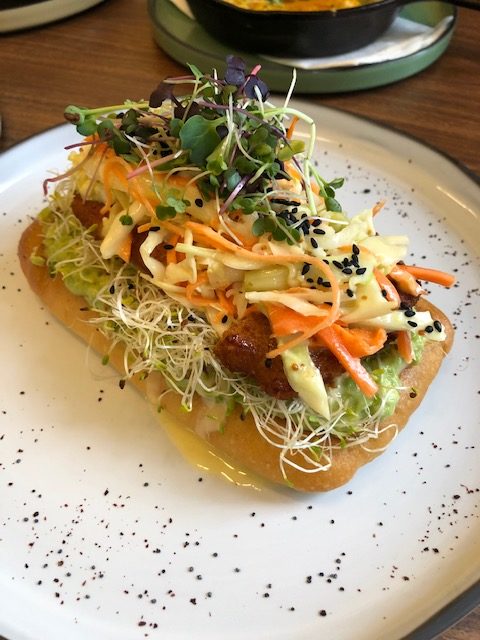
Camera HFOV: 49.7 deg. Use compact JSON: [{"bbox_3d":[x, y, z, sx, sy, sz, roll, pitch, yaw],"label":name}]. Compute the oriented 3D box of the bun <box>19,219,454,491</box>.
[{"bbox_3d":[-0.007,-0.011,0.209,0.166,0.036,0.096,35,60,23],"label":"bun"}]

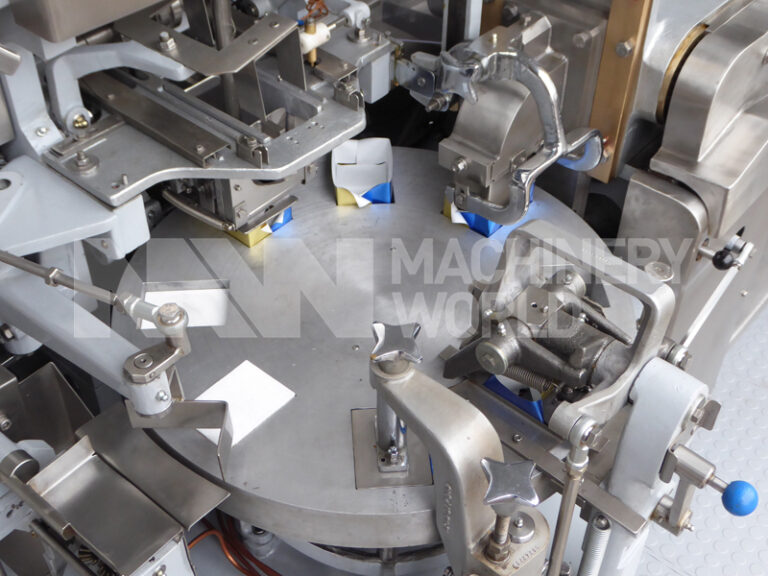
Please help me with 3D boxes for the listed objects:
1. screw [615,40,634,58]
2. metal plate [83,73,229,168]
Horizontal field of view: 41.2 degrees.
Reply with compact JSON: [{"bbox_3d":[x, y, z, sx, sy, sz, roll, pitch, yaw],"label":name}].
[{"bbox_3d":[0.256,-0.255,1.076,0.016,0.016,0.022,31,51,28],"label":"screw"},{"bbox_3d":[-0.259,-0.189,1.129,0.221,0.012,0.036,31,51,28],"label":"metal plate"}]

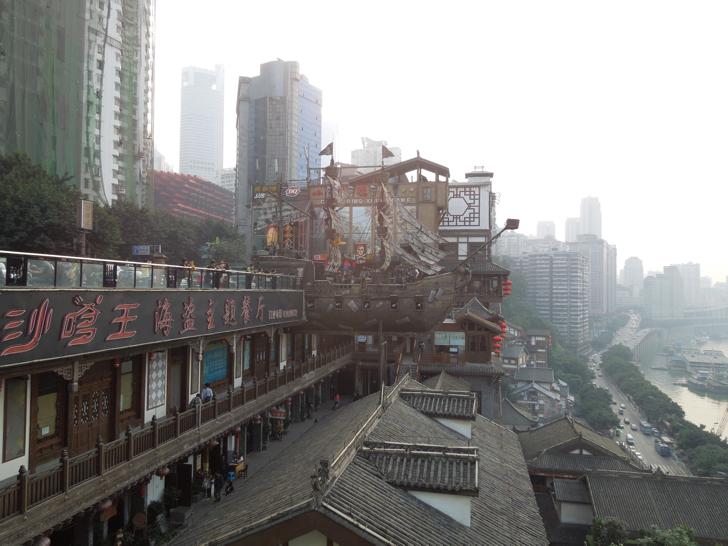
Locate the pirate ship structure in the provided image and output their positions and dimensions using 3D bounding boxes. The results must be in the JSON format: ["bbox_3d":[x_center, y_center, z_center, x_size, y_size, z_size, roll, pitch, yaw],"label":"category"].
[{"bbox_3d":[-0.300,-2.400,48.000,18.800,15.700,6.800,0,-2,5],"label":"pirate ship structure"}]

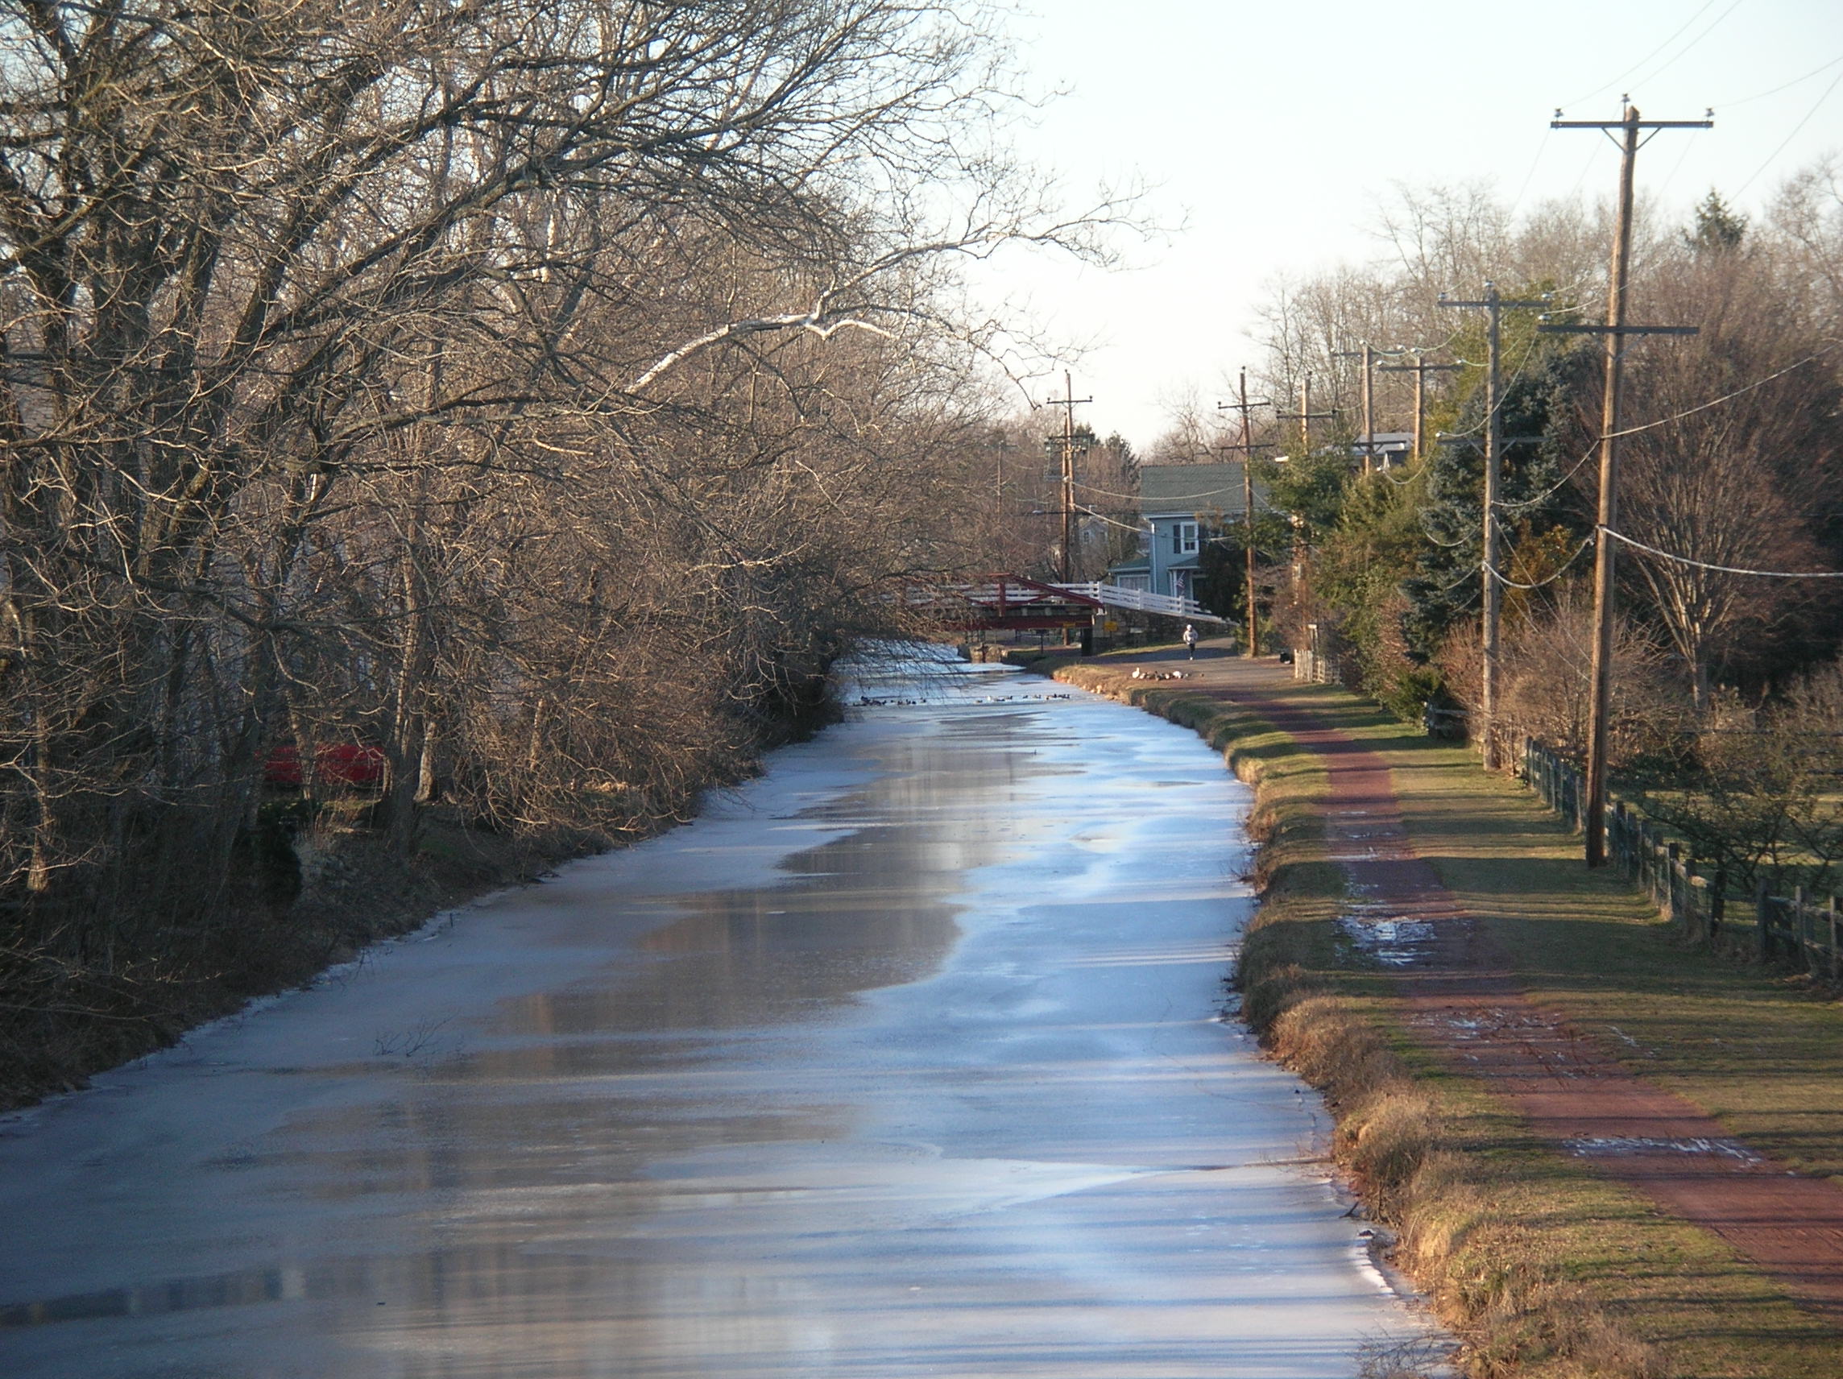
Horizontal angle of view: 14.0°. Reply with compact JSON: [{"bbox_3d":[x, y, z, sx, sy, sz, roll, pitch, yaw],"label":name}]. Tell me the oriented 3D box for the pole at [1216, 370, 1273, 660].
[{"bbox_3d":[15.186,-8.294,350.000,2.600,13.400,0.350,0,1,-3],"label":"pole"}]

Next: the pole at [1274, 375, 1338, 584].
[{"bbox_3d":[15.860,-6.989,310.000,2.500,12.200,0.350,0,1,0],"label":"pole"}]

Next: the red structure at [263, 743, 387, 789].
[{"bbox_3d":[-11.817,1.524,148.500,2.500,1.000,1.500,0,1,-5],"label":"red structure"}]

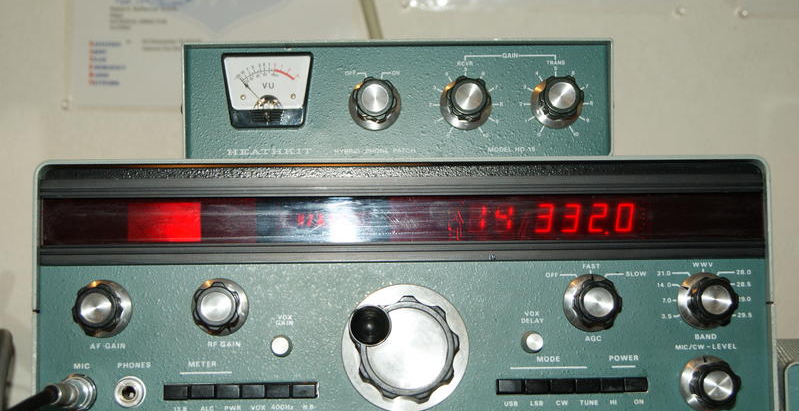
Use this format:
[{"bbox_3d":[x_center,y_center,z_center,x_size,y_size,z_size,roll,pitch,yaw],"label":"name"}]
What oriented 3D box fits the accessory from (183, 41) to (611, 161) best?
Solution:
[{"bbox_3d":[-0.002,-0.049,0.860,0.234,0.070,0.125,-1,-6,-2],"label":"accessory"}]

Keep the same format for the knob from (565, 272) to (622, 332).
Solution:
[{"bbox_3d":[0.098,0.048,0.741,0.029,0.029,0.021,-1,-6,-2],"label":"knob"}]

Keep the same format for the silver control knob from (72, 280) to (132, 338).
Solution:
[{"bbox_3d":[-0.147,0.051,0.731,0.029,0.029,0.021,-1,-6,-2],"label":"silver control knob"}]

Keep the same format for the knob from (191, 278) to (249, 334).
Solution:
[{"bbox_3d":[-0.089,0.050,0.734,0.029,0.029,0.021,-1,-6,-2],"label":"knob"}]

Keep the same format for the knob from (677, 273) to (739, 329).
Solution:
[{"bbox_3d":[0.156,0.048,0.744,0.029,0.029,0.021,-1,-6,-2],"label":"knob"}]

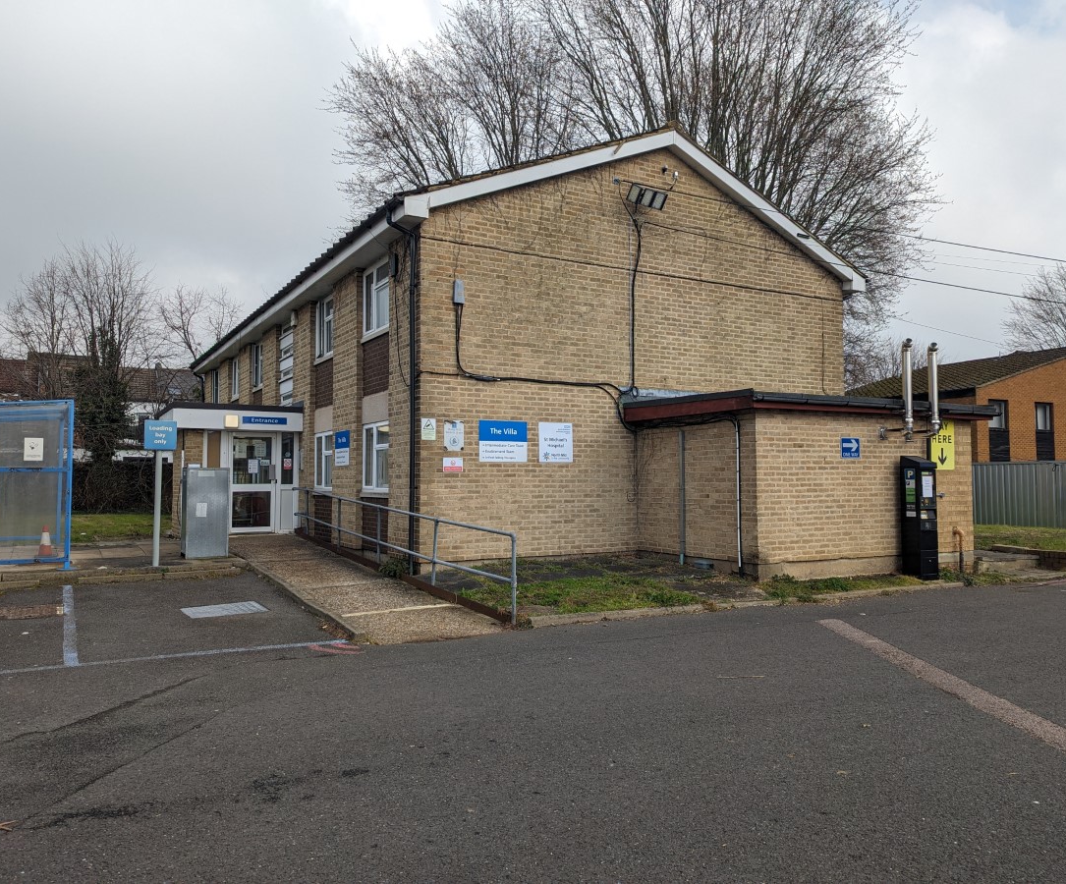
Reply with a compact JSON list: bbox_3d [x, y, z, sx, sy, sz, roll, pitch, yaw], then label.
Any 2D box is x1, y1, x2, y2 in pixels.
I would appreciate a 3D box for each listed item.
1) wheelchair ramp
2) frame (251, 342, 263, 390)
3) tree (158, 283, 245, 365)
[{"bbox_3d":[-3.056,1.832,11.712,1.520,0.470,8.800,1,-3,-30],"label":"wheelchair ramp"},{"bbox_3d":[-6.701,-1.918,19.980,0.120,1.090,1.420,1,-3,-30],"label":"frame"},{"bbox_3d":[-13.442,-1.888,33.000,3.800,9.100,3.700,1,-3,-22],"label":"tree"}]

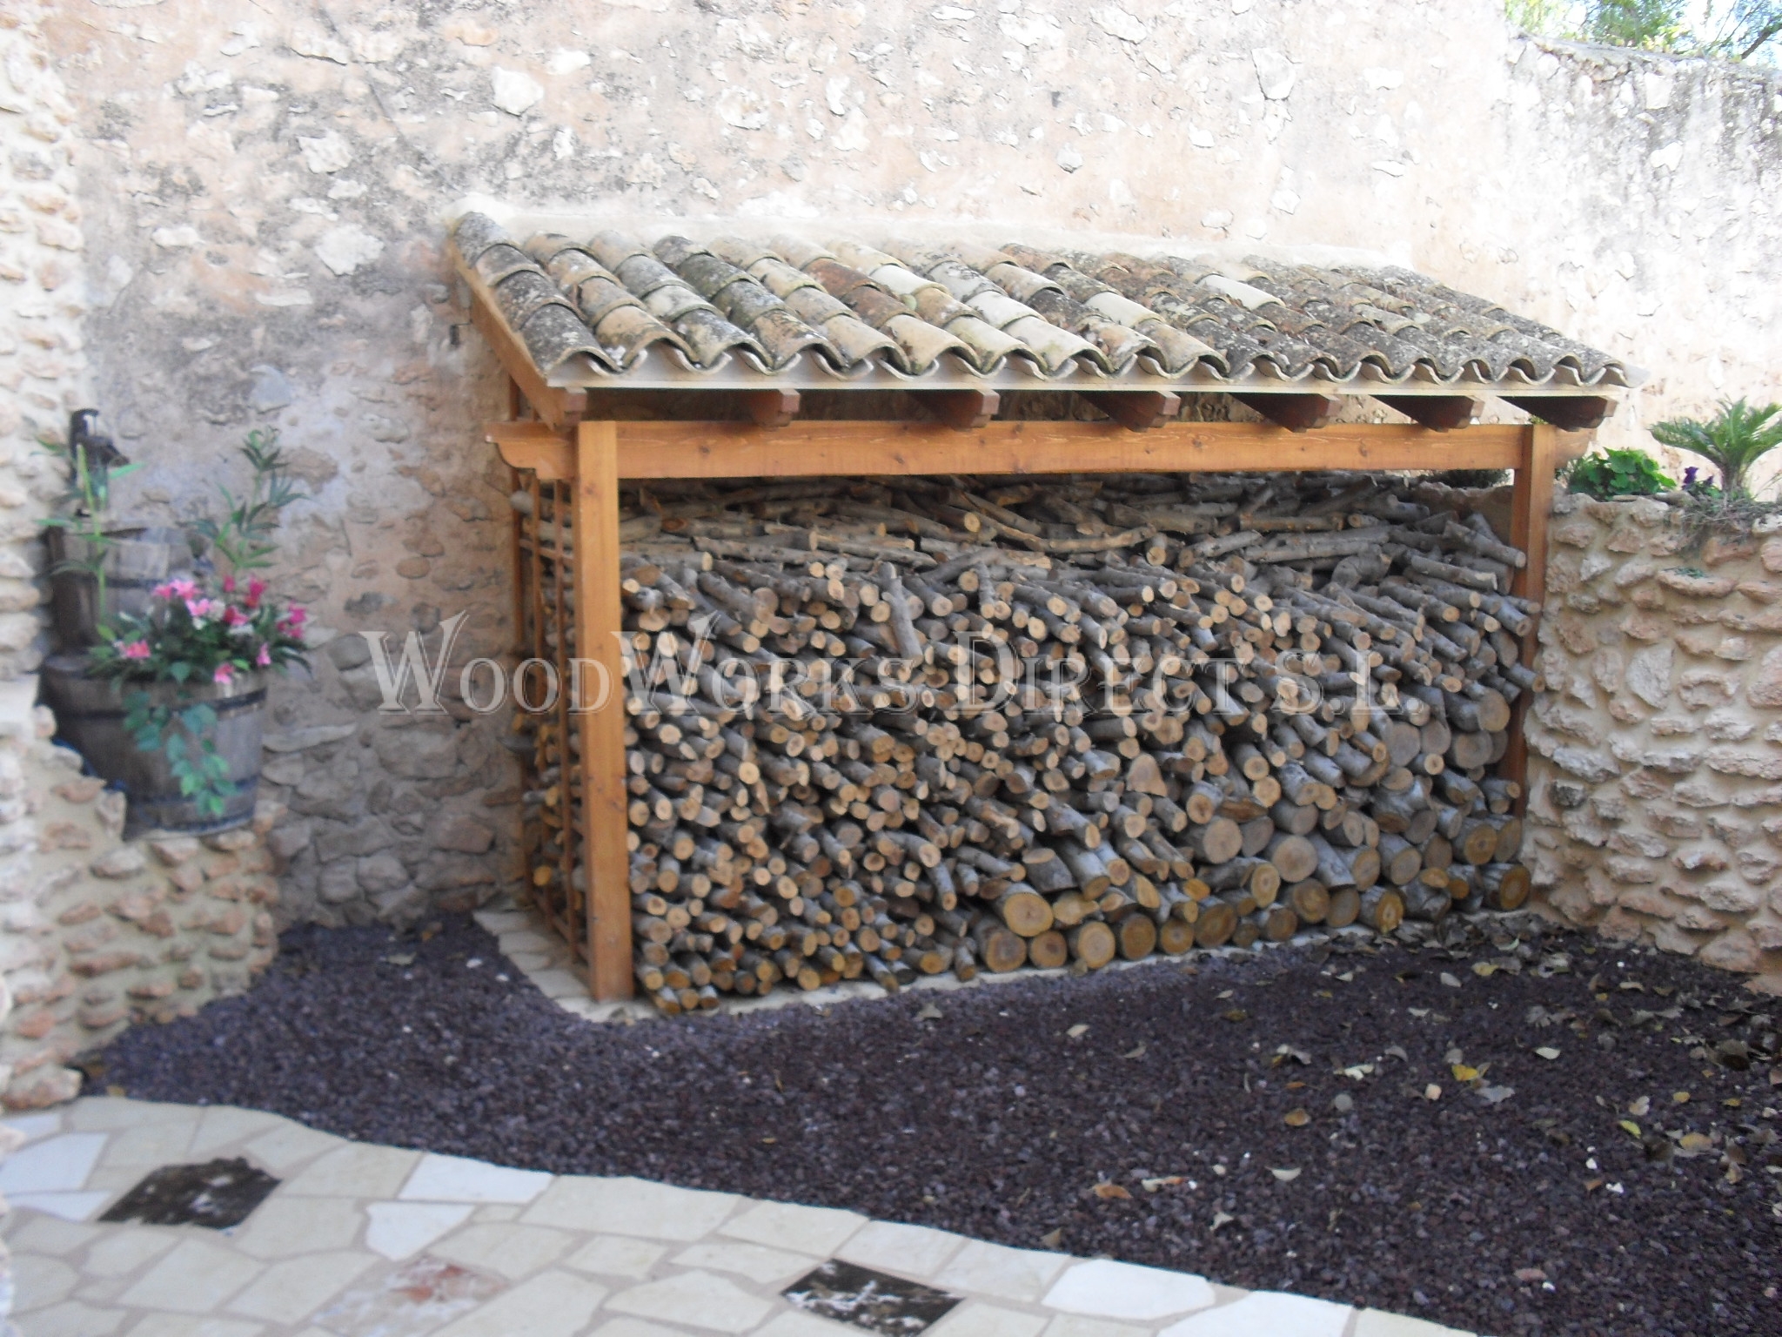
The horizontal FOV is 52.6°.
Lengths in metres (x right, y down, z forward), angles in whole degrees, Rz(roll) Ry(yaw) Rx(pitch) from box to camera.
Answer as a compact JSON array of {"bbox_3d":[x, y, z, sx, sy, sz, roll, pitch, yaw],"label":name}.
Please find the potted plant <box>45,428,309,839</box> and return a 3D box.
[{"bbox_3d":[-2.160,-0.120,5.420,0.760,1.130,0.700,-3,8,-22],"label":"potted plant"}]

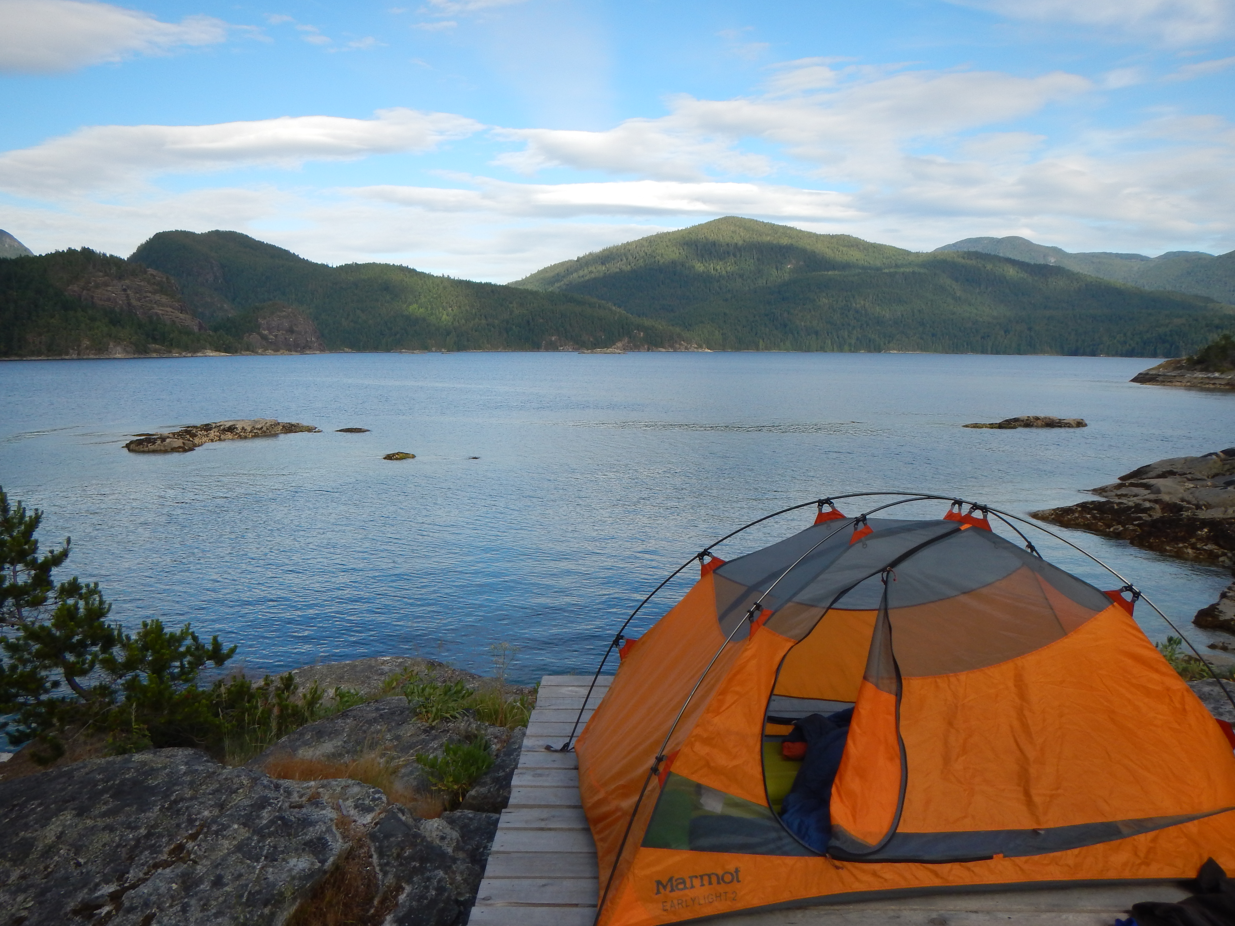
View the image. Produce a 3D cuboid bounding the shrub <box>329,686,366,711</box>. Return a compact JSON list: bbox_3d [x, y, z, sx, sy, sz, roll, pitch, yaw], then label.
[{"bbox_3d":[-1.439,1.269,5.350,0.210,0.150,0.190,0,6,0],"label":"shrub"}]

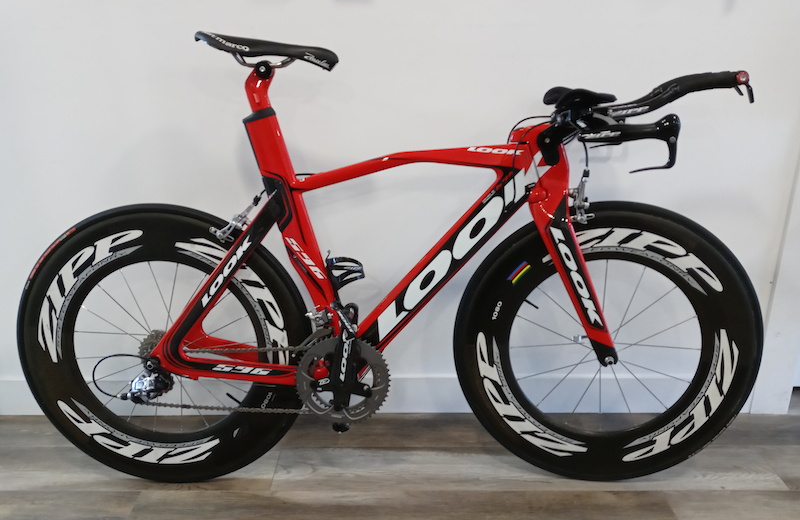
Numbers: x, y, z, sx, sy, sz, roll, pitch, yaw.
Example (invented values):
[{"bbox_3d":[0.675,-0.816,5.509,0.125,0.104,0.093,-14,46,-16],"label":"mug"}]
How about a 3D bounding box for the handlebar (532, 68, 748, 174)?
[{"bbox_3d":[0.482,-0.289,1.302,0.395,0.178,0.440,1,16,7],"label":"handlebar"}]

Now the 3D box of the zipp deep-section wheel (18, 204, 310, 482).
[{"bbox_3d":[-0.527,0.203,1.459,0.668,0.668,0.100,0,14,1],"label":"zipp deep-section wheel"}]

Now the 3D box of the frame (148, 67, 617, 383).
[{"bbox_3d":[-0.037,-0.057,1.389,1.010,0.695,0.140,0,14,1],"label":"frame"}]

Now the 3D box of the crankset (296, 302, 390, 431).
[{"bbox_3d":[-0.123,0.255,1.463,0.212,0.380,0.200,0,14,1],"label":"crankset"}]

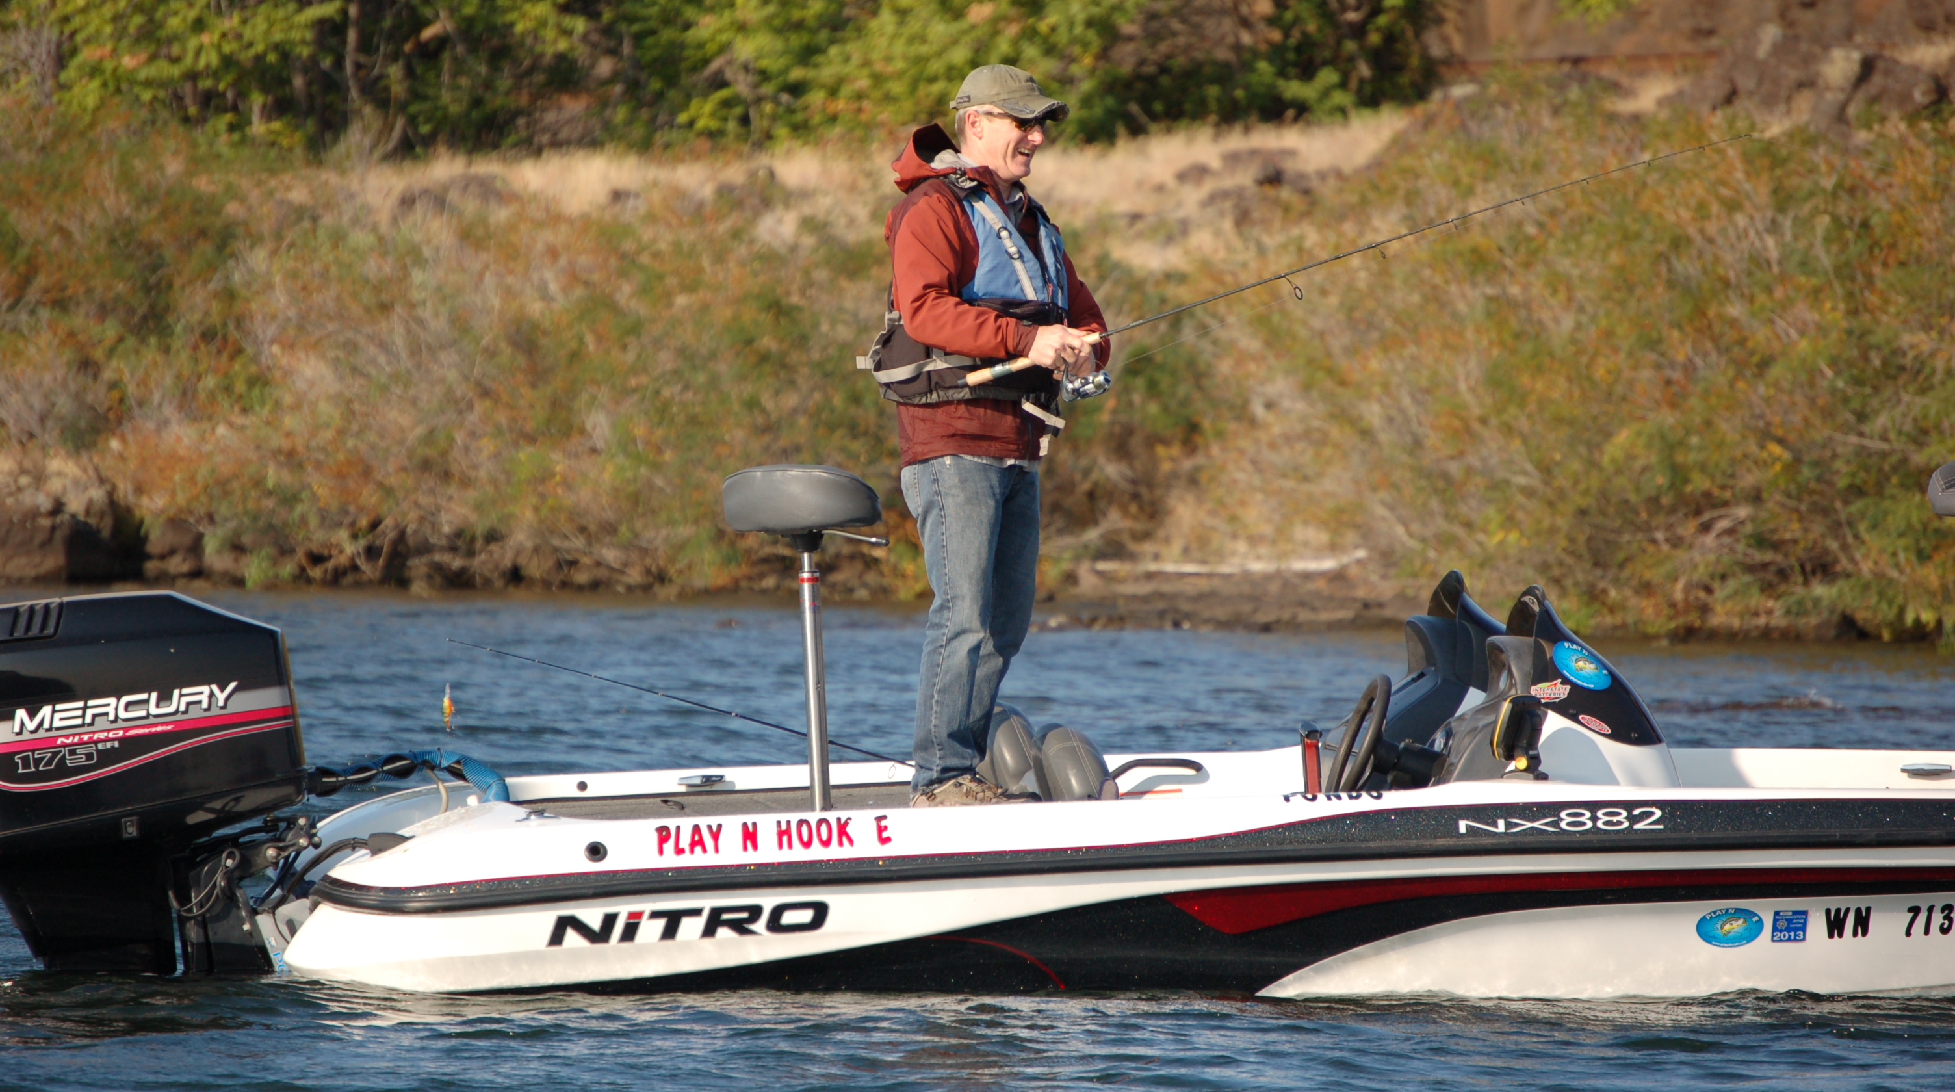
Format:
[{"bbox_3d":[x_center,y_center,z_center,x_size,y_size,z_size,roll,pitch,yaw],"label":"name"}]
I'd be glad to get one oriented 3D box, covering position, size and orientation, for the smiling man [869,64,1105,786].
[{"bbox_3d":[0.020,-0.260,39.300,0.540,1.810,0.580,1,2,27],"label":"smiling man"}]

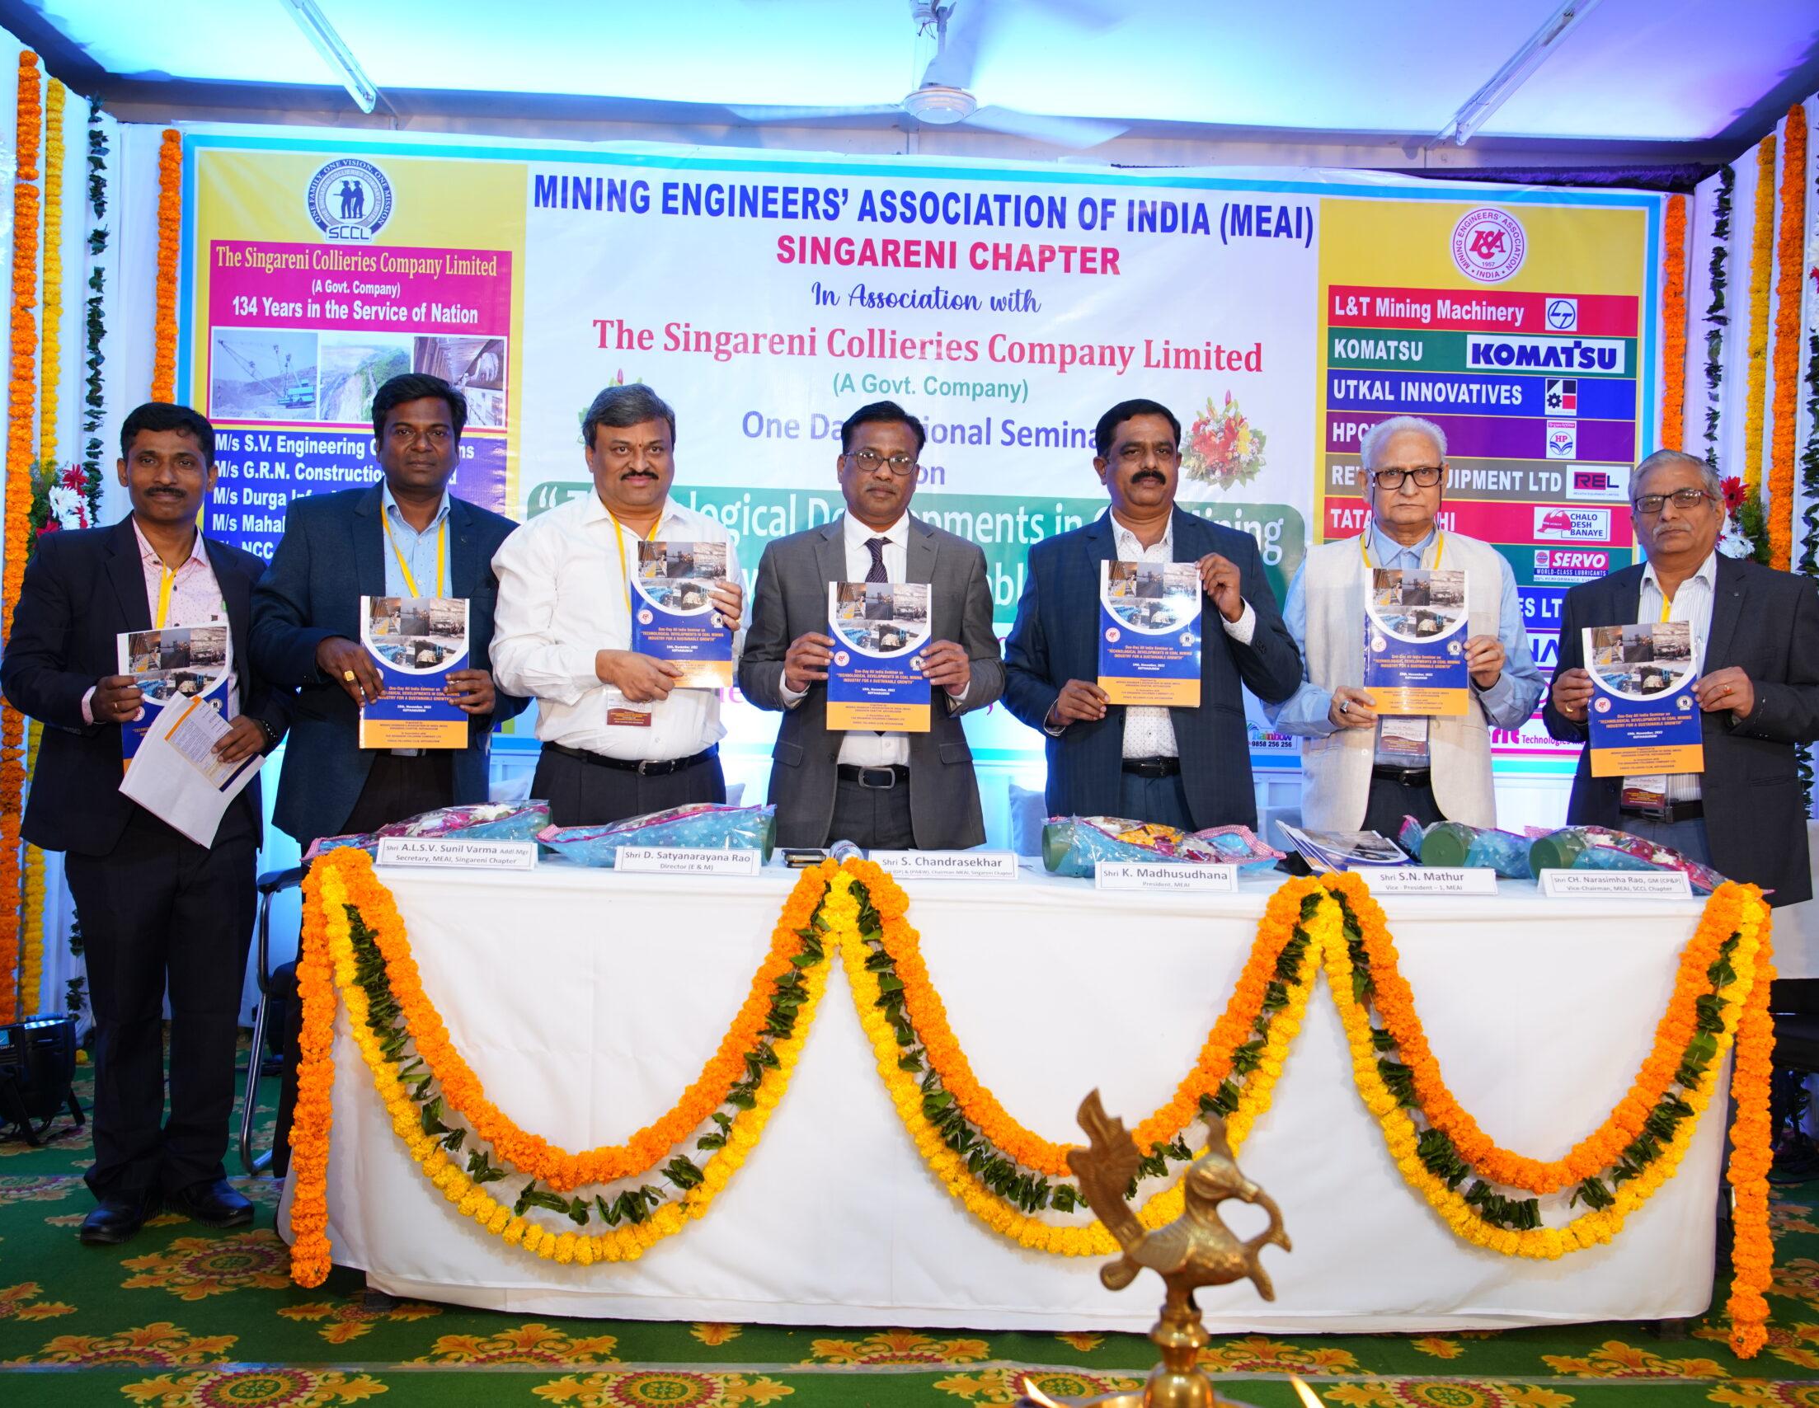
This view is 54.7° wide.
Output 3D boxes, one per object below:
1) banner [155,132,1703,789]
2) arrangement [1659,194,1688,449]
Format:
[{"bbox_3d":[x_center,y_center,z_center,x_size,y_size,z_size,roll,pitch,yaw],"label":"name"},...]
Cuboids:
[{"bbox_3d":[0.045,-0.747,5.330,4.440,1.800,0.030,2,1,-3],"label":"banner"},{"bbox_3d":[2.347,-0.330,5.450,0.068,2.500,0.068,2,1,-3],"label":"arrangement"}]

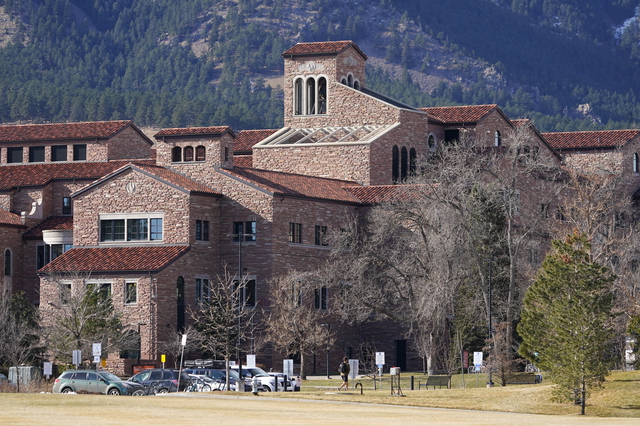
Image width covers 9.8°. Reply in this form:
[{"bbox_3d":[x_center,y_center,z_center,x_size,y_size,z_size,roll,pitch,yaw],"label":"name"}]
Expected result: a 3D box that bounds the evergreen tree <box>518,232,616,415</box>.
[{"bbox_3d":[12.015,5.364,182.000,4.700,8.800,4.700,0,-3,0],"label":"evergreen tree"}]

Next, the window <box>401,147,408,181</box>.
[{"bbox_3d":[6.423,-3.602,284.300,0.250,2.900,1.050,-2,-4,28],"label":"window"}]

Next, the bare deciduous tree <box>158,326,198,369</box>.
[{"bbox_3d":[-9.139,8.912,243.000,2.700,3.200,2.700,0,-3,0],"label":"bare deciduous tree"}]

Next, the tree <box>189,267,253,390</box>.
[{"bbox_3d":[-4.941,5.848,189.000,3.400,6.600,3.400,0,-3,0],"label":"tree"}]

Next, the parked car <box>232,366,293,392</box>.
[{"bbox_3d":[-3.817,9.178,203.000,4.950,1.800,1.970,-2,-4,27],"label":"parked car"}]

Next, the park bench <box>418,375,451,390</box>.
[{"bbox_3d":[5.972,8.839,193.000,1.550,0.850,0.650,3,-5,-44],"label":"park bench"}]

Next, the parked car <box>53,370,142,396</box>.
[{"bbox_3d":[-11.721,9.087,197.500,4.800,1.670,1.820,-2,-4,26],"label":"parked car"}]

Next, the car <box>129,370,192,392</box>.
[{"bbox_3d":[-9.182,9.274,202.500,4.600,1.720,1.800,-2,-4,26],"label":"car"}]

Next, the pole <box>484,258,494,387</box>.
[{"bbox_3d":[10.200,6.722,226.000,0.650,7.800,0.450,0,-3,0],"label":"pole"}]

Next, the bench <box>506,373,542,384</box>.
[{"bbox_3d":[13.787,11.362,254.000,2.300,0.850,0.650,-2,-4,28],"label":"bench"}]

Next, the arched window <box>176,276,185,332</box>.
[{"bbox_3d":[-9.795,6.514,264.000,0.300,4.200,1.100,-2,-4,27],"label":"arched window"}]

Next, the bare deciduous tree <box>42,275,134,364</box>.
[{"bbox_3d":[-14.636,7.019,236.000,5.800,6.600,5.800,0,-3,0],"label":"bare deciduous tree"}]

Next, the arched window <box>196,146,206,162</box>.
[{"bbox_3d":[-8.563,-4.249,270.000,0.800,1.180,0.250,-2,-4,27],"label":"arched window"}]

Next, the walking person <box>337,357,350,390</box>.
[{"bbox_3d":[1.213,8.202,191.000,0.650,1.760,0.550,3,-5,-44],"label":"walking person"}]

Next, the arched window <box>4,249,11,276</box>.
[{"bbox_3d":[-24.709,3.921,297.000,0.250,2.150,0.900,-2,-4,28],"label":"arched window"}]

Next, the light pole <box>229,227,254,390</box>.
[{"bbox_3d":[-4.214,5.255,200.000,1.450,8.650,0.450,-2,-4,28],"label":"light pole"}]

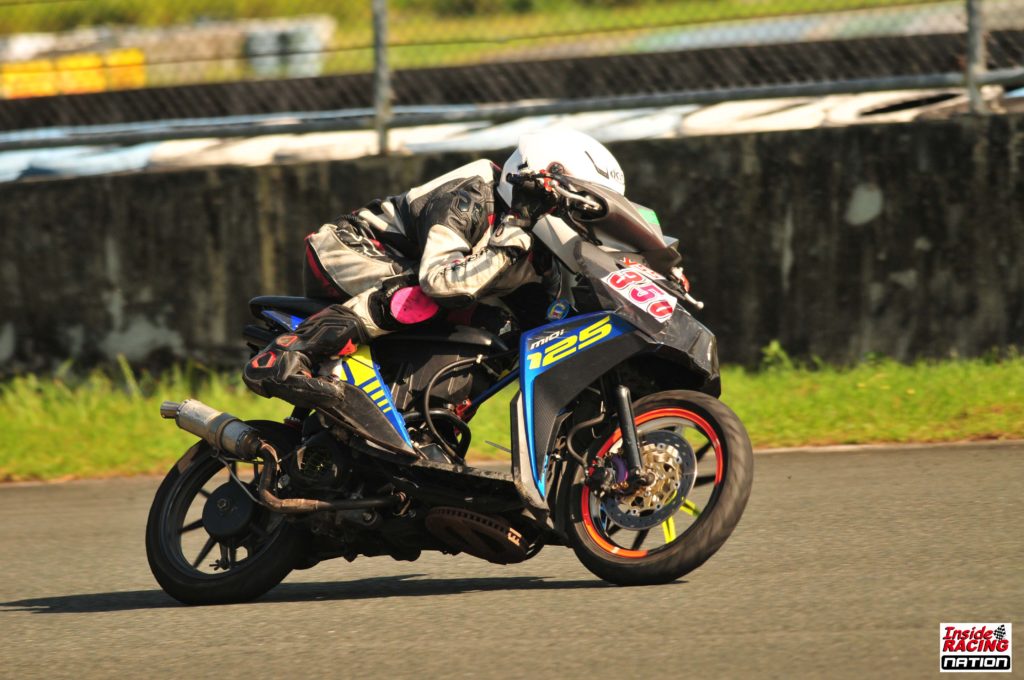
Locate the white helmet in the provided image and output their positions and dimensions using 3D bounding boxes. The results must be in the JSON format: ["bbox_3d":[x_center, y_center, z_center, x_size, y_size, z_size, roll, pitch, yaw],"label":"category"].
[{"bbox_3d":[0.118,-0.376,22.669,0.330,0.260,0.255,20,-4,22],"label":"white helmet"}]

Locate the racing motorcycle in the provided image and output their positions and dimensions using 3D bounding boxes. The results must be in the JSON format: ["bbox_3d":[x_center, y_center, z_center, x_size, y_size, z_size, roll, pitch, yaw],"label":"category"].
[{"bbox_3d":[-0.107,0.158,22.471,1.780,1.020,0.670,-4,-29,36],"label":"racing motorcycle"}]

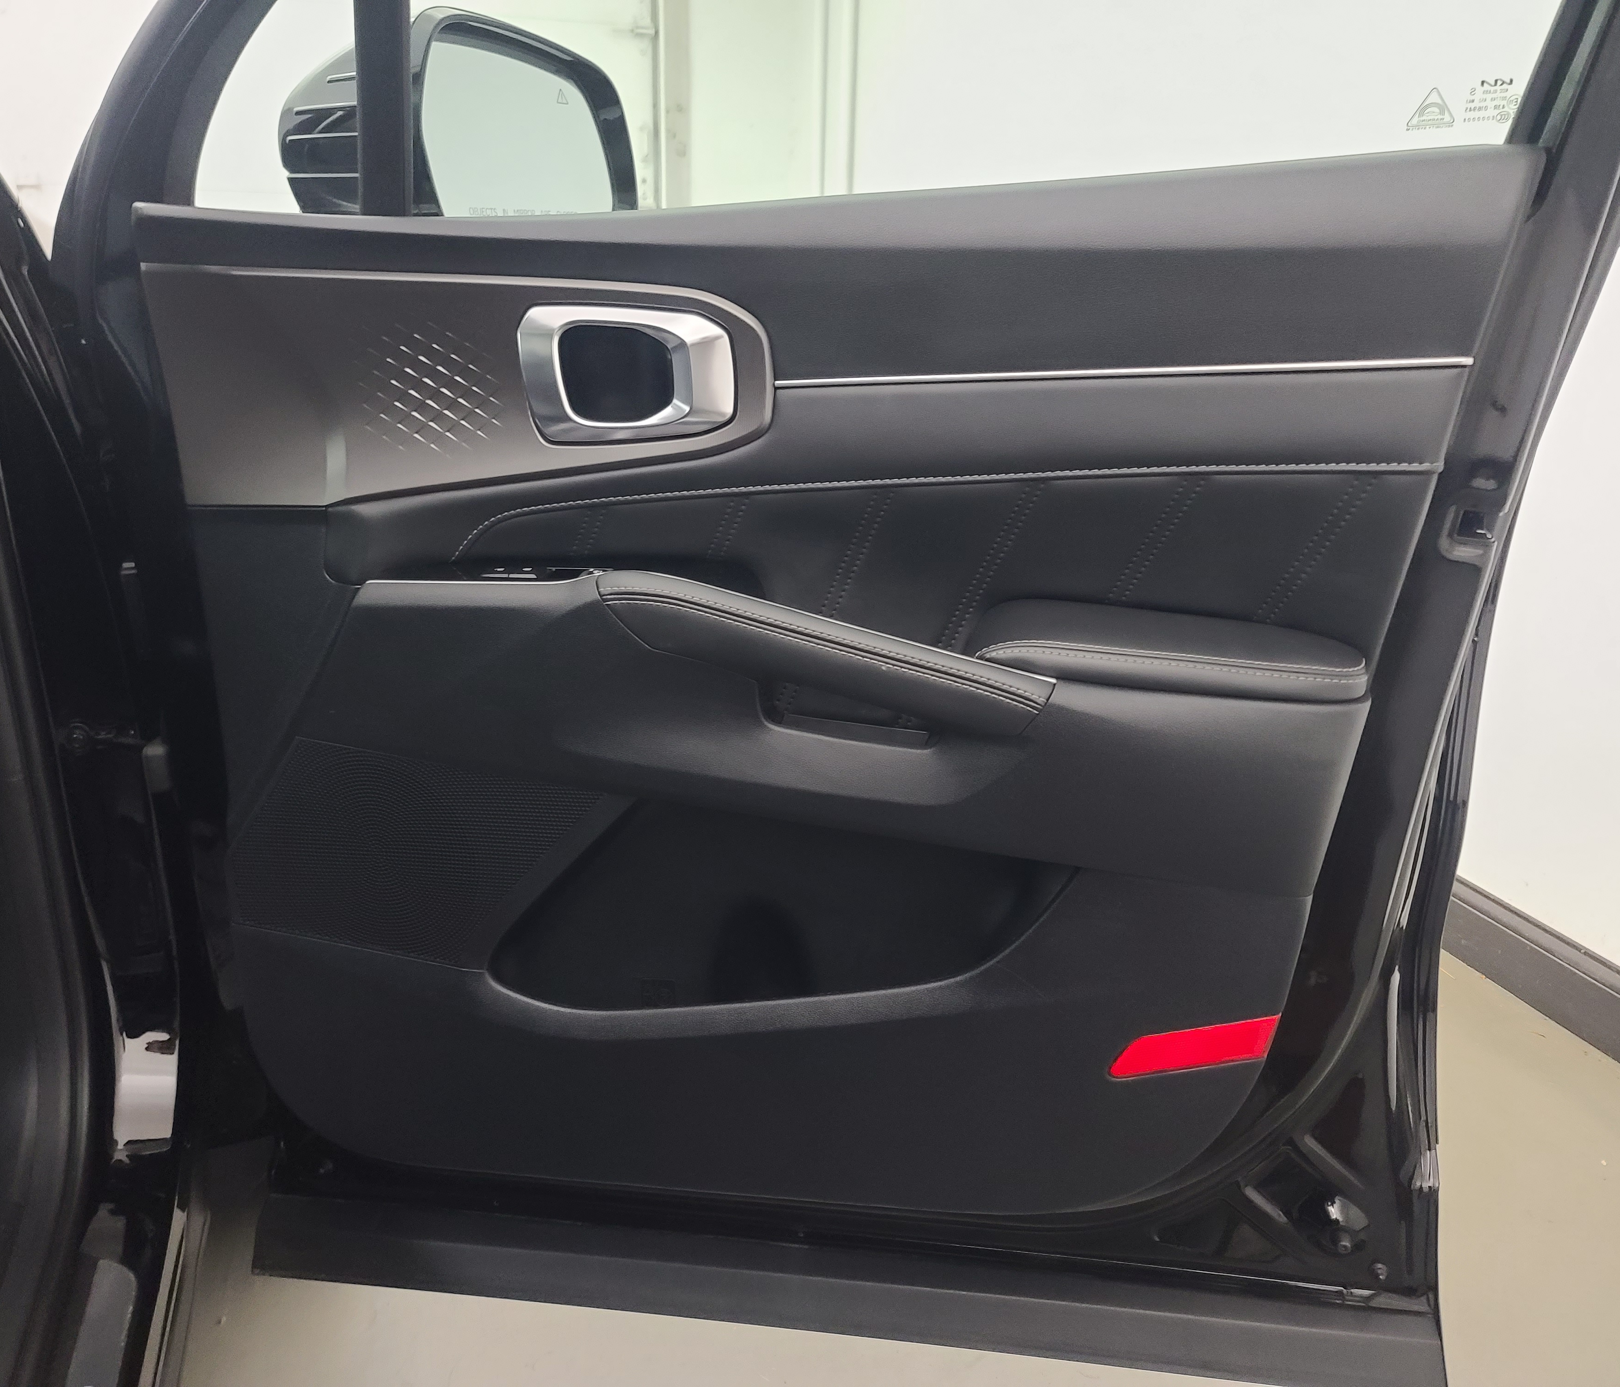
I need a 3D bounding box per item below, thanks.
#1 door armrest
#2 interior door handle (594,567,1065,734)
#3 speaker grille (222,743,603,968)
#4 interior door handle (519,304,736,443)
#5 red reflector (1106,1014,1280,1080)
[{"bbox_3d":[0.213,-0.029,0.822,0.228,0.046,0.083,4,19,8],"label":"door armrest"},{"bbox_3d":[0.008,-0.033,0.824,0.282,0.054,0.058,14,20,5],"label":"interior door handle"},{"bbox_3d":[-0.281,0.114,0.961,0.287,0.165,0.025,4,19,8],"label":"speaker grille"},{"bbox_3d":[-0.115,-0.203,0.846,0.138,0.085,0.035,4,19,8],"label":"interior door handle"},{"bbox_3d":[0.263,0.243,0.918,0.115,0.040,0.012,-9,16,12],"label":"red reflector"}]

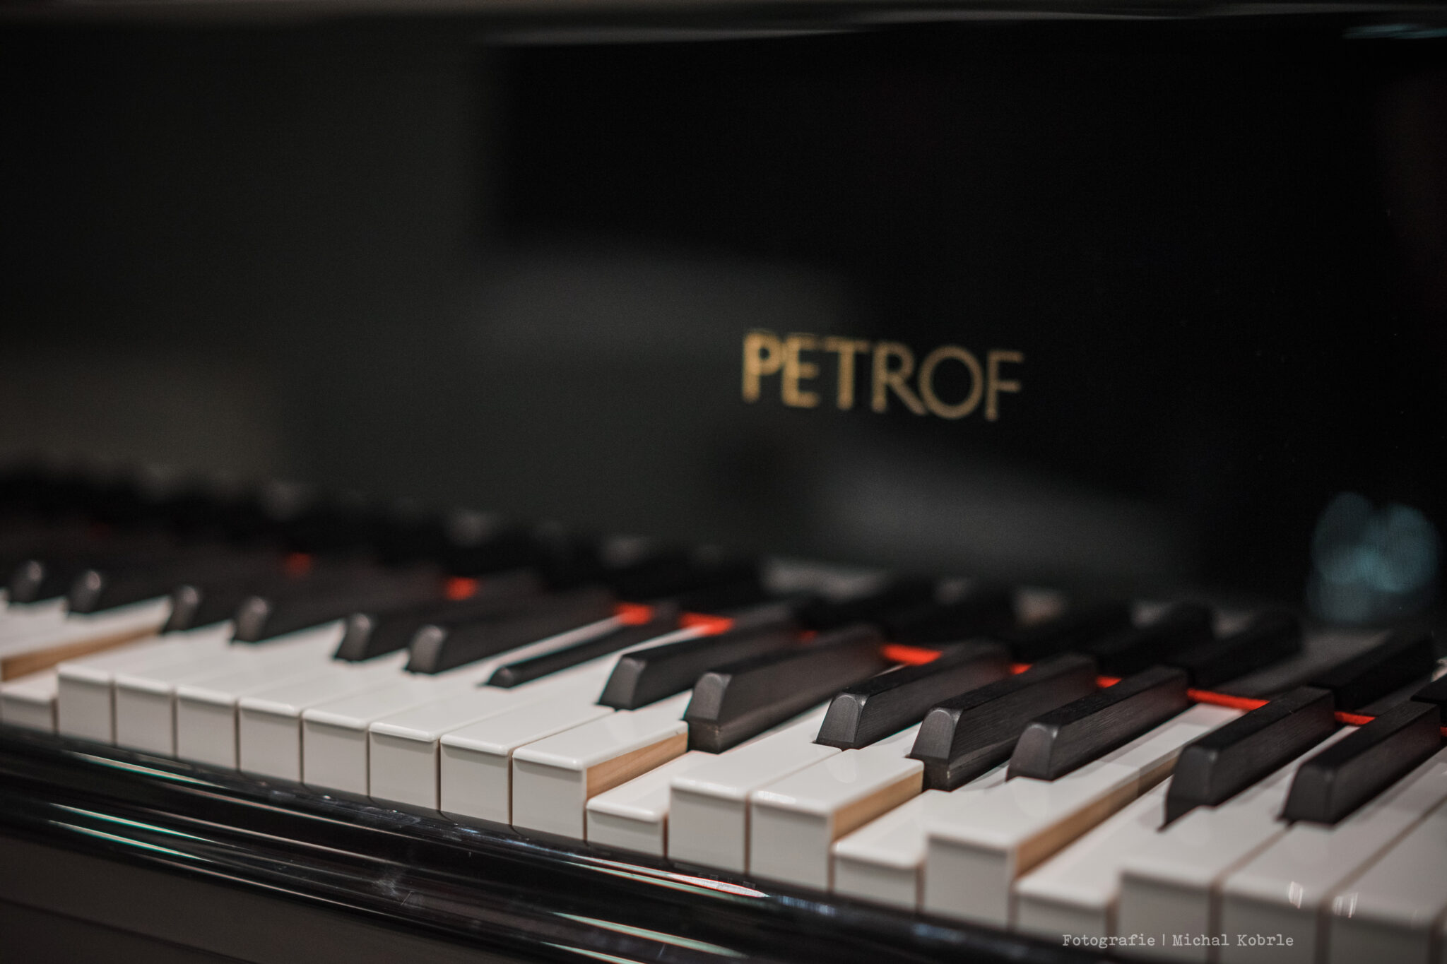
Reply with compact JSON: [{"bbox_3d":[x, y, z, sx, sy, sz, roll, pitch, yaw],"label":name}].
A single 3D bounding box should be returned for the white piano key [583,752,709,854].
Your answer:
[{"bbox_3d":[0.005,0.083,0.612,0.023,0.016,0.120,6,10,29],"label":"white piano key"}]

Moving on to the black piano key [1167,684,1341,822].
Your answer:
[{"bbox_3d":[0.141,0.070,0.587,0.012,0.013,0.103,6,8,29],"label":"black piano key"}]

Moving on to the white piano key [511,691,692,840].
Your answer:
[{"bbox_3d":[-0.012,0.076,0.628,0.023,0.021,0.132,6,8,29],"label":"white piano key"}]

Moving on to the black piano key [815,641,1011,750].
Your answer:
[{"bbox_3d":[0.056,0.061,0.635,0.012,0.013,0.103,6,8,29],"label":"black piano key"}]

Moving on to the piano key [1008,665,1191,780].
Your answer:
[{"bbox_3d":[0.104,0.066,0.607,0.012,0.013,0.103,6,8,29],"label":"piano key"}]

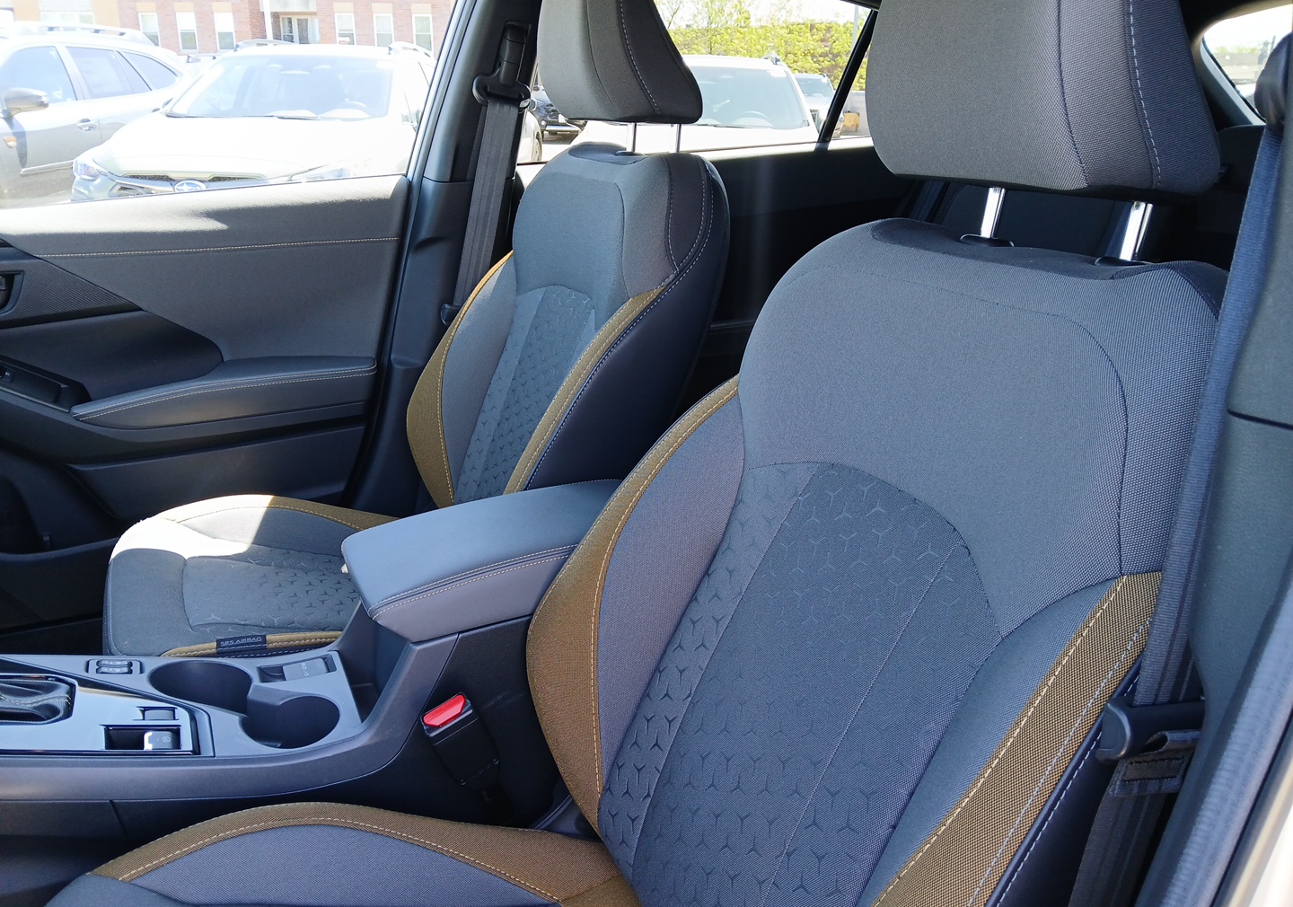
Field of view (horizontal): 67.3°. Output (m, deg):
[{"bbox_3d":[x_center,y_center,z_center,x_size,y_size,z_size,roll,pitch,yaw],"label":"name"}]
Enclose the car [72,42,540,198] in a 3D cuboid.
[{"bbox_3d":[-2.410,-2.230,7.340,1.820,1.600,4.480,2,21,2],"label":"car"}]

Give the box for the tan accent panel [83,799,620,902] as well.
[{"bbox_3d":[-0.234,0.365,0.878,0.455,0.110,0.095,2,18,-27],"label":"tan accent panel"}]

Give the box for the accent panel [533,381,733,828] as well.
[{"bbox_3d":[-0.040,0.144,0.879,0.120,0.475,0.100,6,16,-28],"label":"accent panel"}]

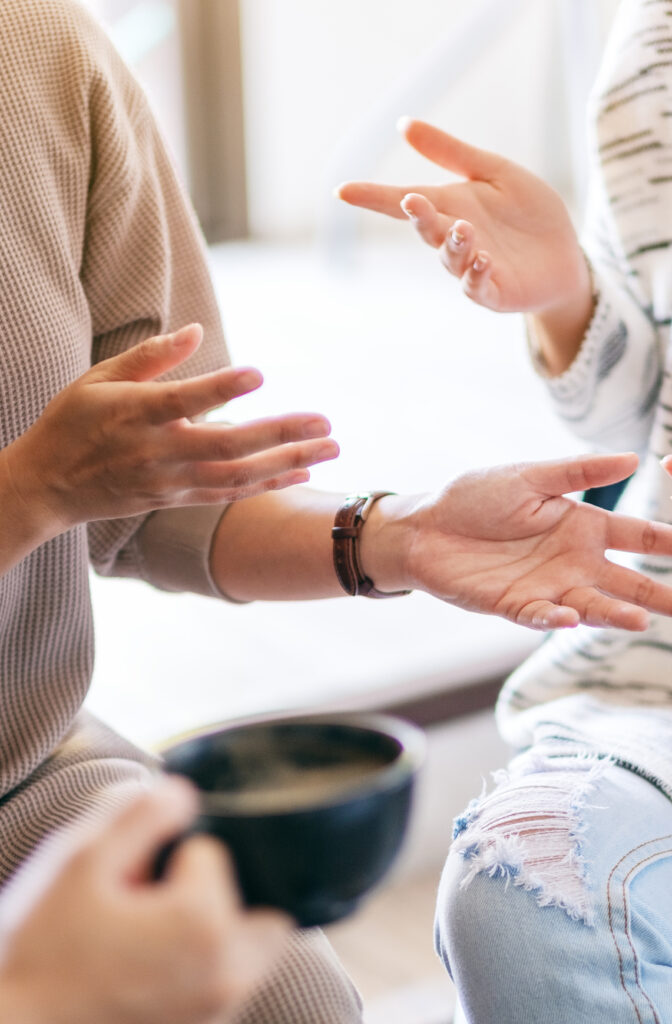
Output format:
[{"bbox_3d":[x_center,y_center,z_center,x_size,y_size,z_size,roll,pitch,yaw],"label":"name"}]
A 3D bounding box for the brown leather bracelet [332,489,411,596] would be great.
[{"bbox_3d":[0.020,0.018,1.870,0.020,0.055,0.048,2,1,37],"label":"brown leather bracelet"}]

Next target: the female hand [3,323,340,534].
[{"bbox_3d":[-0.084,-0.044,1.830,0.173,0.090,0.070,-9,22,-19],"label":"female hand"}]

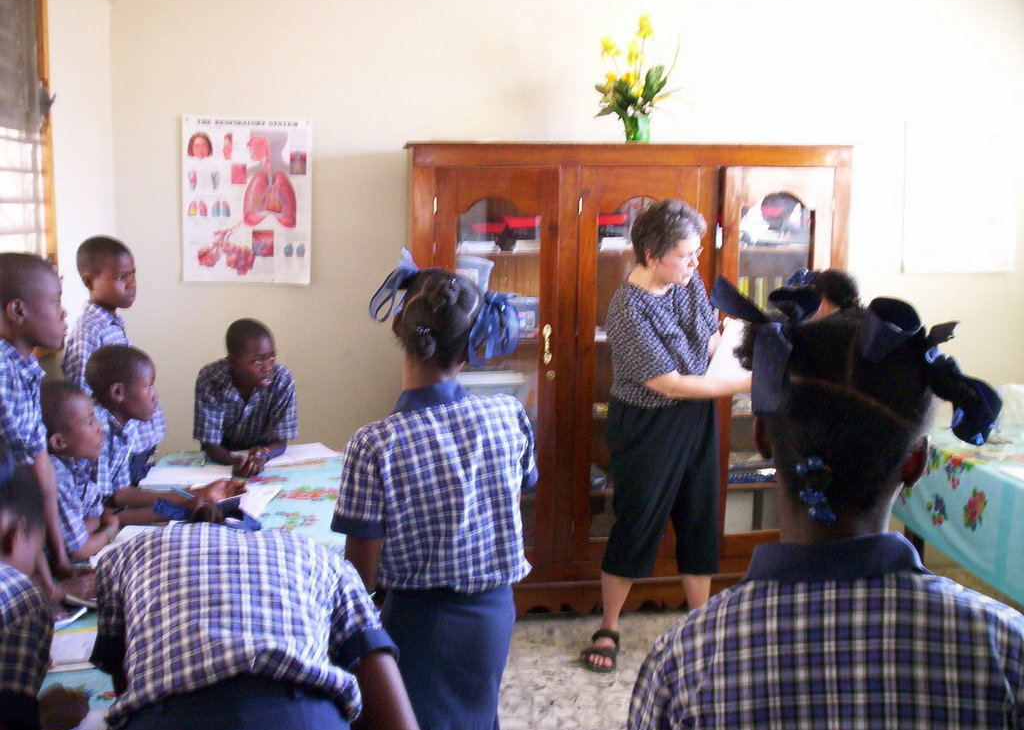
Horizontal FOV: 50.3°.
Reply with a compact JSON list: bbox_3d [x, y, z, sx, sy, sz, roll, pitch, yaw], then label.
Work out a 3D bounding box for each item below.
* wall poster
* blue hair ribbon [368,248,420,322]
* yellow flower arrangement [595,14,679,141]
[{"bbox_3d":[-1.028,-0.641,4.241,0.500,0.645,0.010,1,7,-8],"label":"wall poster"},{"bbox_3d":[-0.230,-0.158,2.138,0.110,0.150,0.090,2,8,10],"label":"blue hair ribbon"},{"bbox_3d":[0.483,-1.092,4.195,0.330,0.500,0.280,-1,8,-8],"label":"yellow flower arrangement"}]

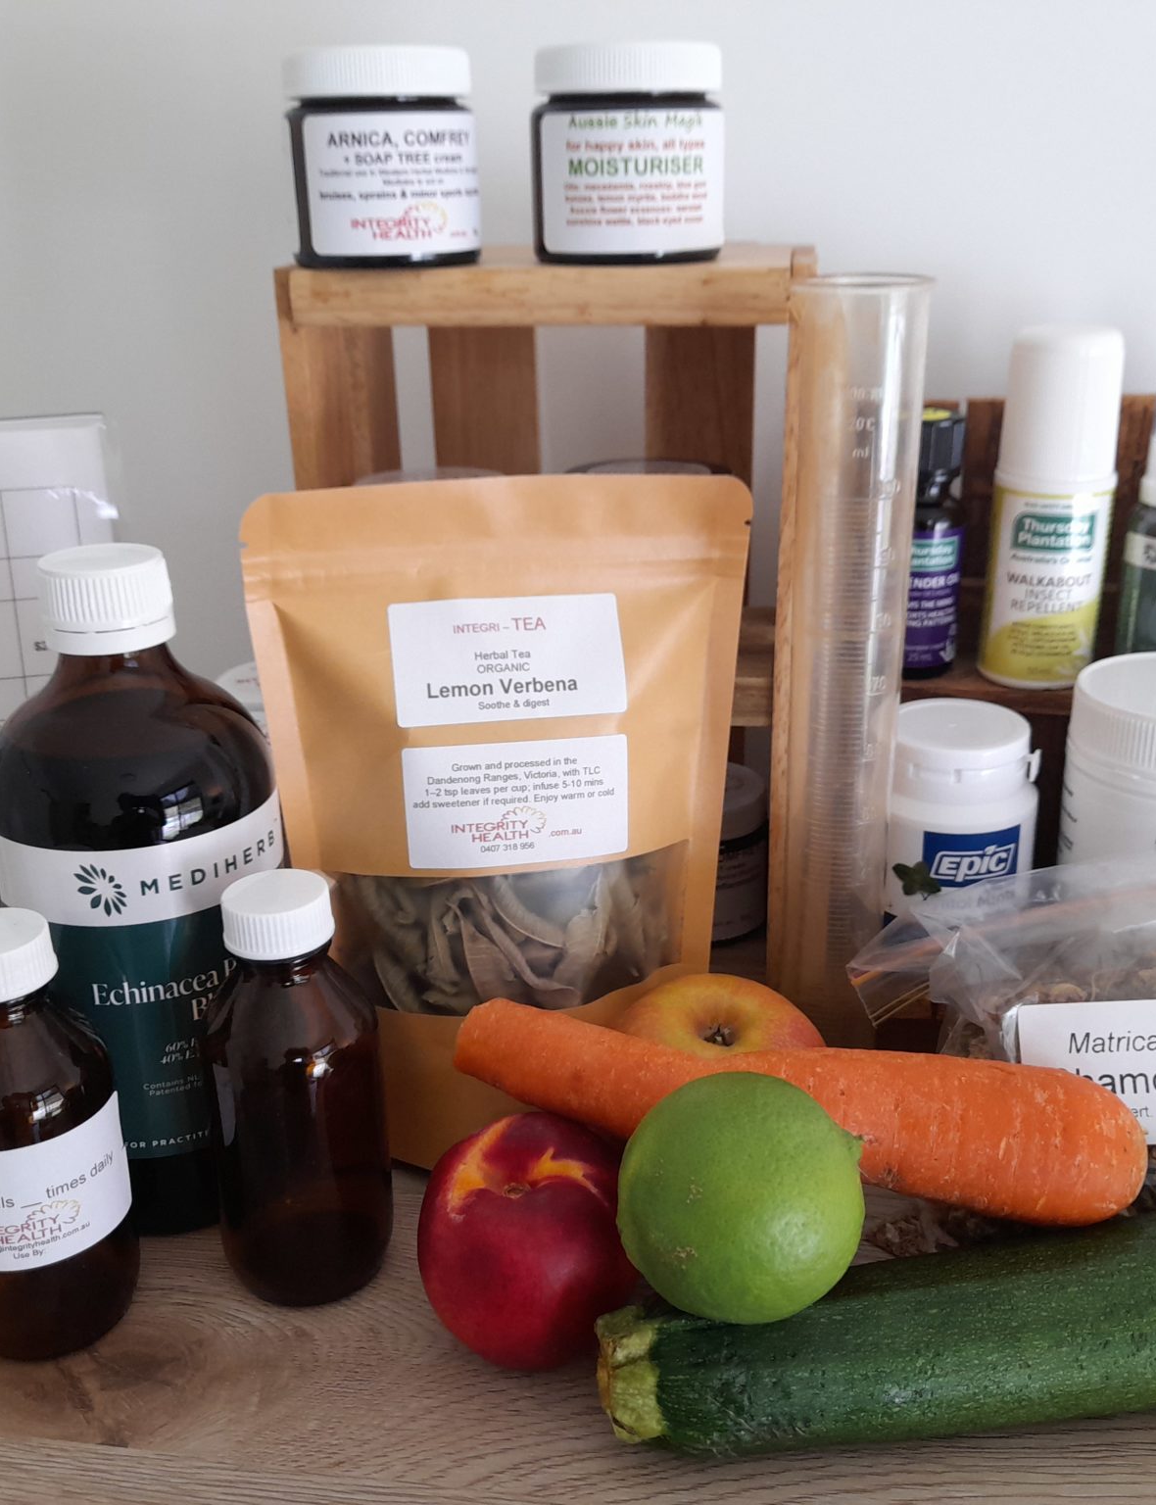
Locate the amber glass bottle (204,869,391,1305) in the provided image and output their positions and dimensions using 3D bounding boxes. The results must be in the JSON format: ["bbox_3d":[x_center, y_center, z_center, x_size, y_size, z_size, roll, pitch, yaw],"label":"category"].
[{"bbox_3d":[-0.074,0.087,0.382,0.045,0.113,0.045,-6,23,-12],"label":"amber glass bottle"}]

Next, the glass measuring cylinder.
[{"bbox_3d":[0.071,0.005,0.394,0.056,0.254,0.056,1,22,5],"label":"glass measuring cylinder"}]

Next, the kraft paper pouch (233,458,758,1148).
[{"bbox_3d":[-0.020,0.022,0.422,0.139,0.202,0.053,-3,22,-6],"label":"kraft paper pouch"}]

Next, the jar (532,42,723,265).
[{"bbox_3d":[0.014,-0.164,0.399,0.052,0.054,0.052,-1,22,0],"label":"jar"}]

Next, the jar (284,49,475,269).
[{"bbox_3d":[-0.053,-0.162,0.394,0.050,0.052,0.050,-1,22,0],"label":"jar"}]

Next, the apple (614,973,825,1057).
[{"bbox_3d":[0.043,0.099,0.407,0.068,0.061,0.068,-1,22,0],"label":"apple"}]

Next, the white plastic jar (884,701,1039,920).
[{"bbox_3d":[0.114,0.030,0.455,0.055,0.082,0.055,-1,22,0],"label":"white plastic jar"}]

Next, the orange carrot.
[{"bbox_3d":[0.057,0.086,0.365,0.177,0.040,0.040,11,22,-1],"label":"orange carrot"}]

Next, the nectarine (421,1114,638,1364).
[{"bbox_3d":[-0.012,0.123,0.365,0.058,0.059,0.058,-1,22,0],"label":"nectarine"}]

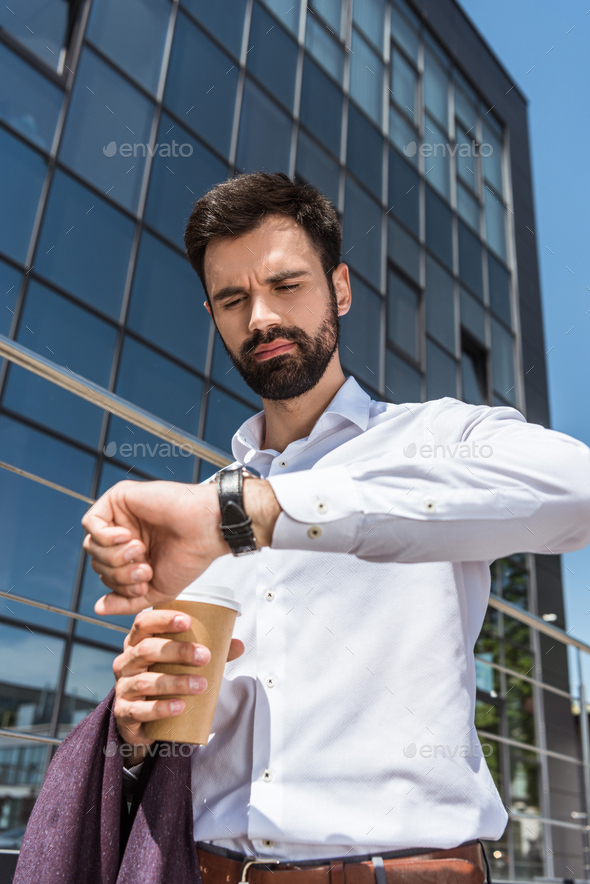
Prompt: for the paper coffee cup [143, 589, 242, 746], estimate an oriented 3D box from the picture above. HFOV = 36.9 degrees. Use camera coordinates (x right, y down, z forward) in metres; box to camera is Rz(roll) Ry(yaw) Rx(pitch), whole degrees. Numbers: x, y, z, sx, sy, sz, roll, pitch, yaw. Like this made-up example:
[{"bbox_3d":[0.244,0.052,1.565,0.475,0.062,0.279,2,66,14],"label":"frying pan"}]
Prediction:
[{"bbox_3d":[-0.097,0.200,0.798,0.086,0.136,0.086,9,-19,-5],"label":"paper coffee cup"}]

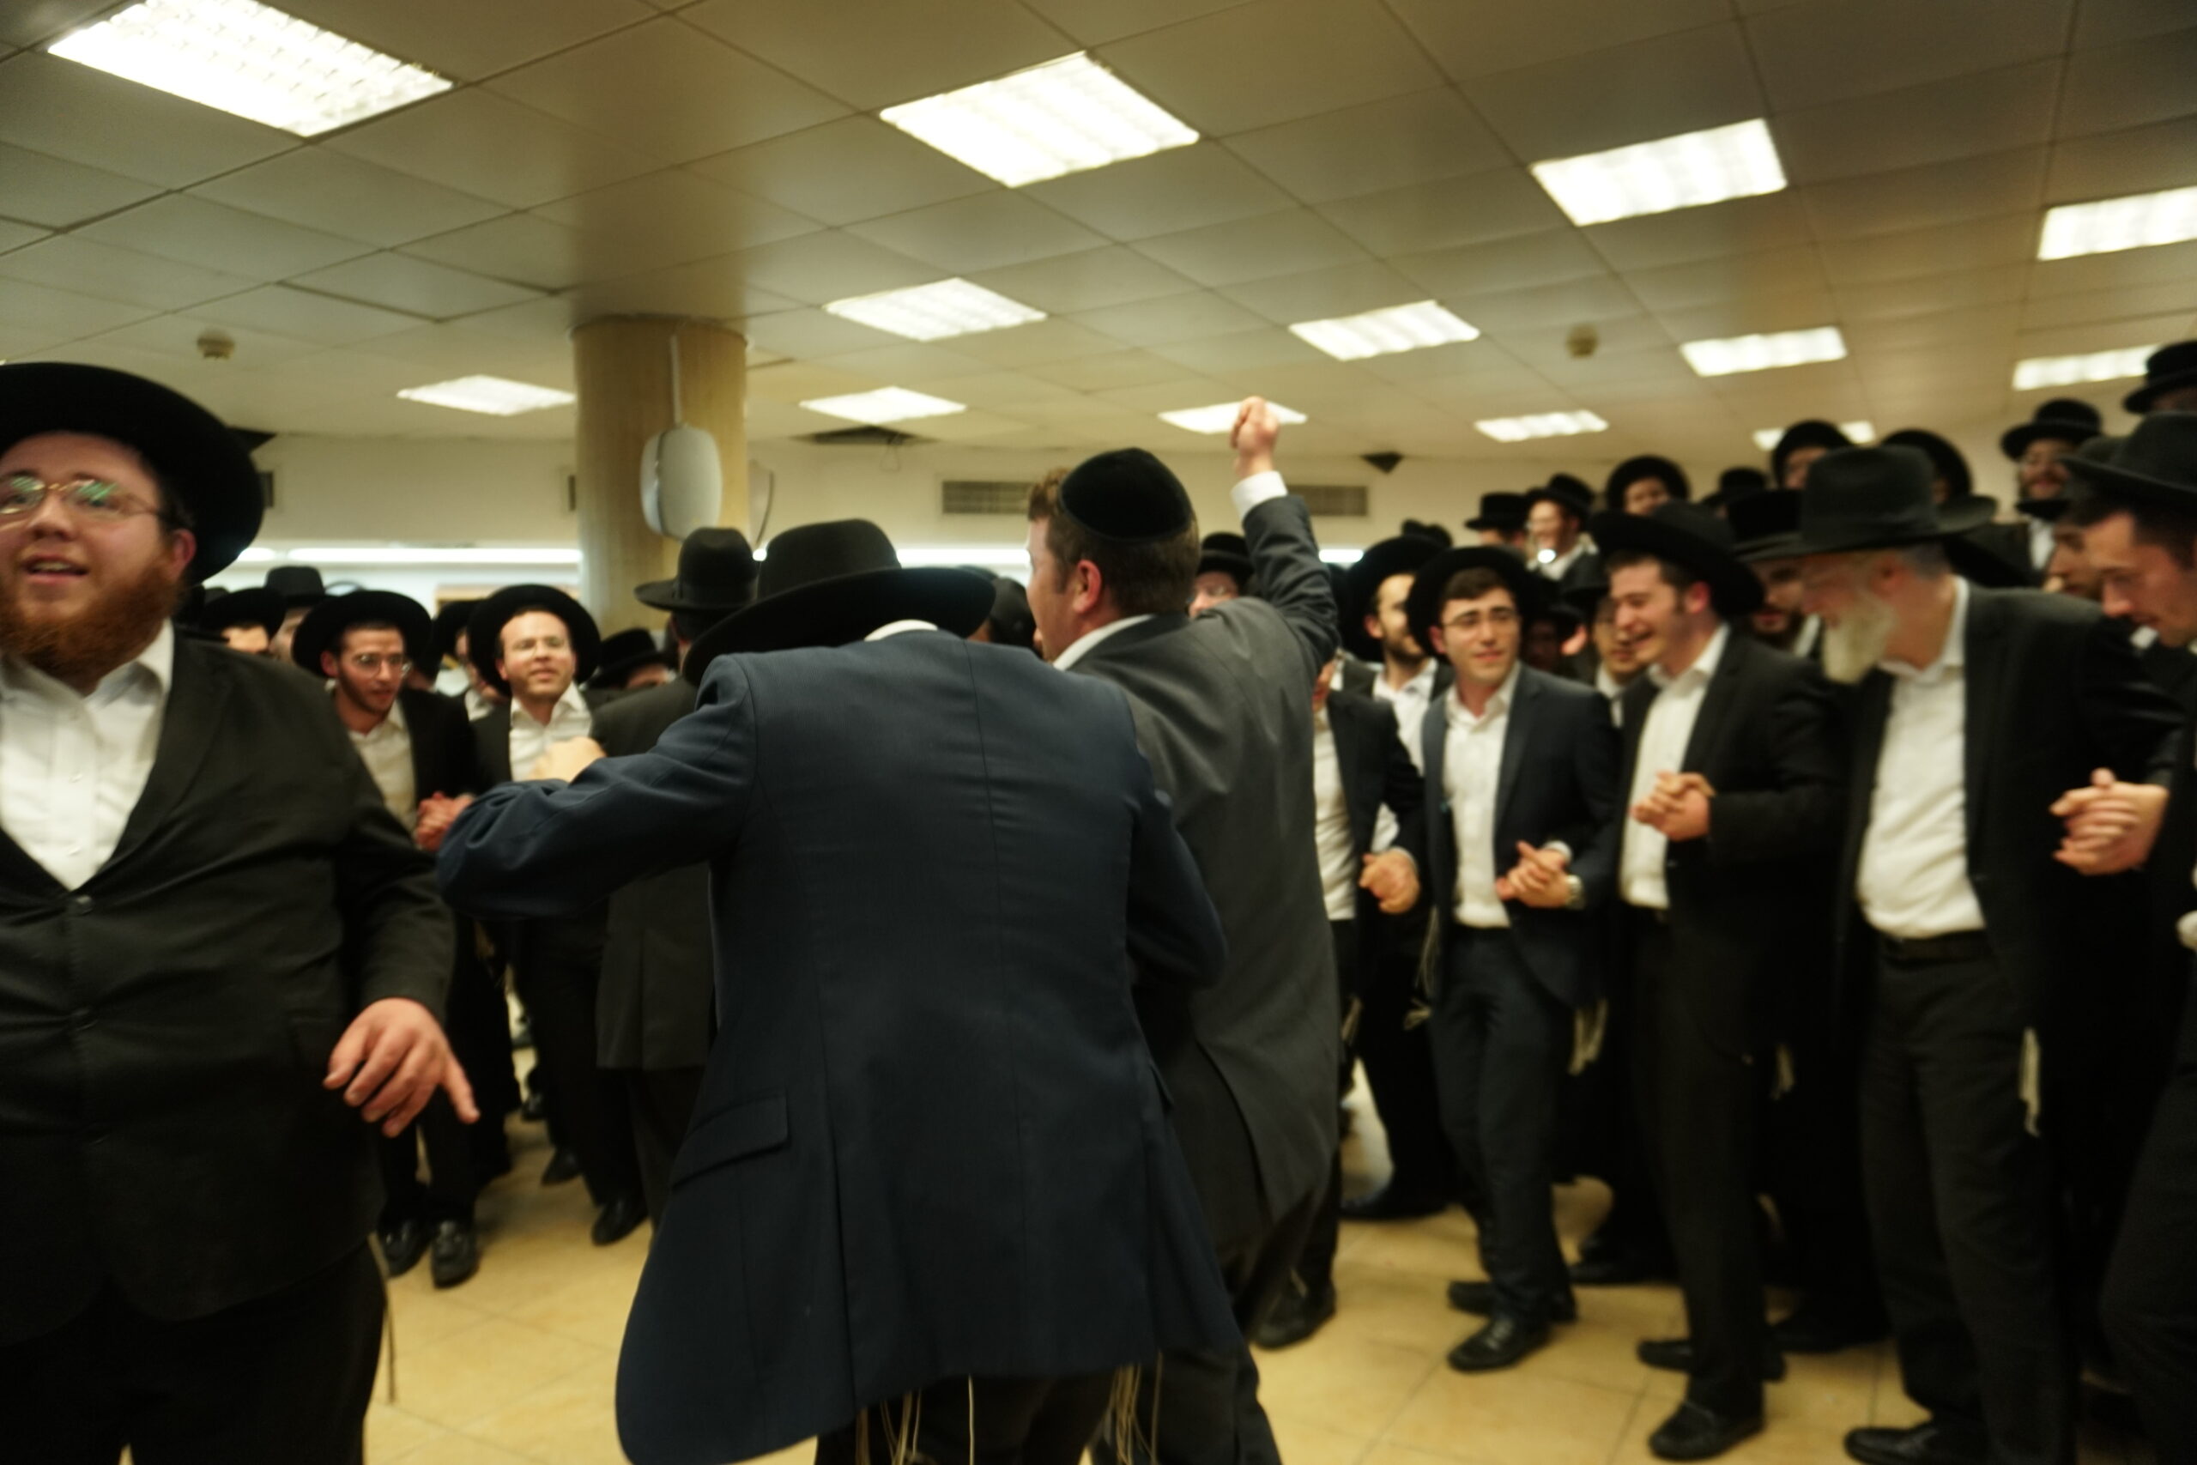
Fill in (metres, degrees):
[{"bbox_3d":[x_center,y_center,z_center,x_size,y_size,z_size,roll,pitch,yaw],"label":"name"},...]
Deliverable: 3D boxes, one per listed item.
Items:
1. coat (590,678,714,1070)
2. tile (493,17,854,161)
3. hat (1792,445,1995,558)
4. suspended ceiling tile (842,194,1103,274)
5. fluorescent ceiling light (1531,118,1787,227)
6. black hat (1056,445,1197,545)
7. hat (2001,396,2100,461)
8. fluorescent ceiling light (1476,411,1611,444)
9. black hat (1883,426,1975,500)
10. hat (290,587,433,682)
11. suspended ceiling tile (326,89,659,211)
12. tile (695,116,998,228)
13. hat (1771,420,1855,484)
[{"bbox_3d":[-0.917,0.292,3.350,0.510,0.920,0.300,-2,2,-24],"label":"coat"},{"bbox_3d":[-0.951,-1.435,3.297,0.600,0.020,0.600,0,2,31],"label":"tile"},{"bbox_3d":[1.320,-0.394,2.500,0.380,0.150,0.340,-12,7,-29],"label":"hat"},{"bbox_3d":[-0.338,-1.468,4.332,0.600,0.020,0.600,0,2,30],"label":"suspended ceiling tile"},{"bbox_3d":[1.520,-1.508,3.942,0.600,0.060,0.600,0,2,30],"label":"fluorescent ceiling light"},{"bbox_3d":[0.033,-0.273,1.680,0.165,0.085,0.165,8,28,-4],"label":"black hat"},{"bbox_3d":[2.829,-0.906,4.300,0.310,0.130,0.350,6,-1,35],"label":"hat"},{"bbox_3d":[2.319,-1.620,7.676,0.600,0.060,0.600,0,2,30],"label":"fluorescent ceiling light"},{"bbox_3d":[3.022,-0.952,5.400,0.340,0.150,0.370,0,-18,37],"label":"black hat"},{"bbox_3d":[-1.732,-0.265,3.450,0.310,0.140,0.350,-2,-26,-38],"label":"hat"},{"bbox_3d":[-1.469,-1.425,3.597,0.600,0.020,0.600,0,2,31],"label":"suspended ceiling tile"},{"bbox_3d":[-0.646,-1.454,3.813,0.600,0.020,0.600,0,2,31],"label":"tile"},{"bbox_3d":[2.985,-1.147,6.100,0.340,0.150,0.370,0,-18,41],"label":"hat"}]

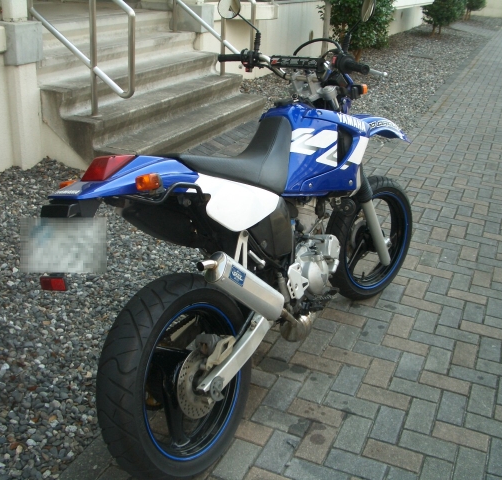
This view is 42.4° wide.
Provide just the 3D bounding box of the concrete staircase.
[{"bbox_3d":[-0.961,-1.510,5.651,1.430,1.050,2.420,12,25,20],"label":"concrete staircase"}]

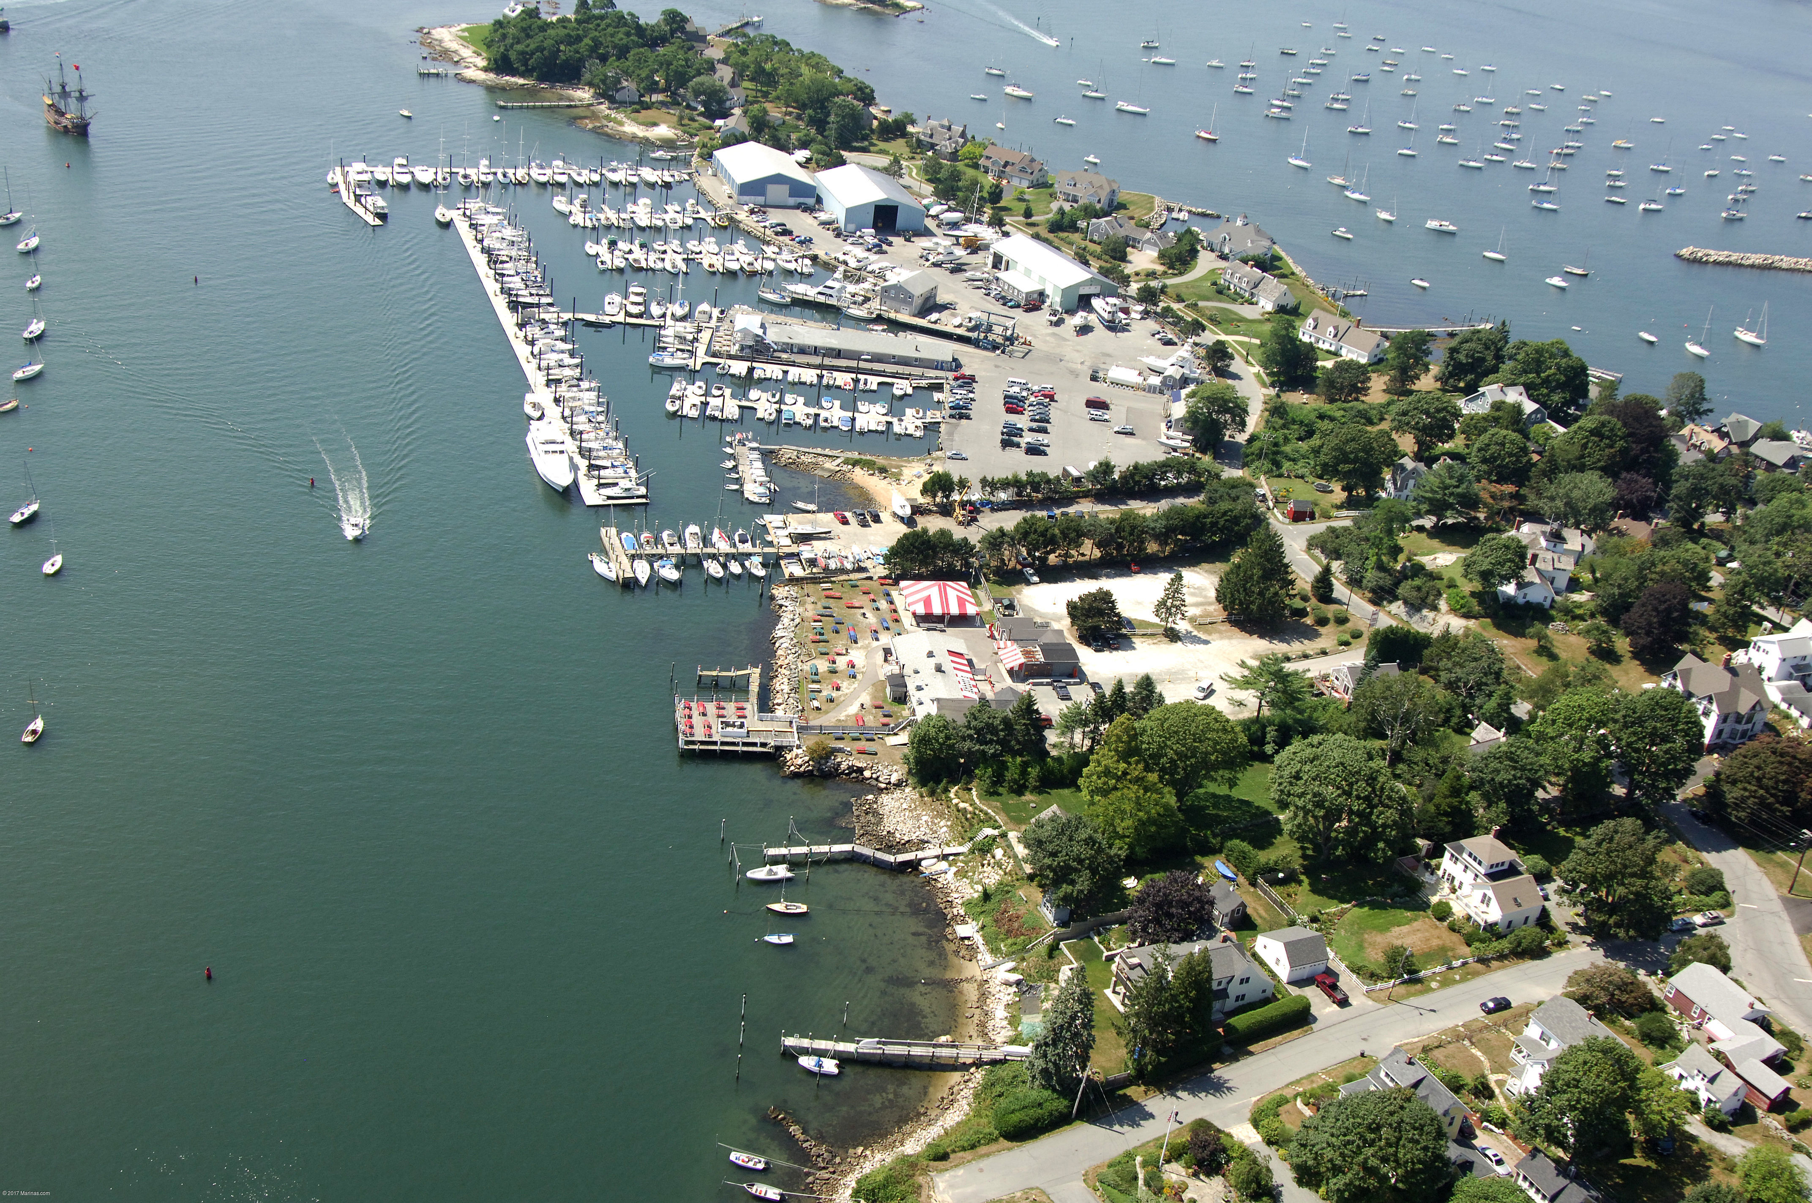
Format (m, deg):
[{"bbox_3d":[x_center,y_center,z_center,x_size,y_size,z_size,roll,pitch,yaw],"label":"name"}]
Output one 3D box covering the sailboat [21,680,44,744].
[{"bbox_3d":[-123.650,15.330,256.070,2.250,8.400,6.400,2,27,-9],"label":"sailboat"}]

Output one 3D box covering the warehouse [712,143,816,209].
[{"bbox_3d":[-45.900,-138.900,586.240,25.080,10.110,42.780,-2,27,-17],"label":"warehouse"}]

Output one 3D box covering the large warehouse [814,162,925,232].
[{"bbox_3d":[-11.330,-124.220,556.260,25.000,10.100,40.000,-2,27,-17],"label":"large warehouse"}]

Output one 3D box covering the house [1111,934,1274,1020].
[{"bbox_3d":[35.750,45.090,222.740,19.000,8.000,10.500,-8,30,-27],"label":"house"}]

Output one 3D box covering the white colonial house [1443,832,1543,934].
[{"bbox_3d":[83.780,39.140,258.740,10.100,8.600,14.100,-7,30,-26],"label":"white colonial house"}]

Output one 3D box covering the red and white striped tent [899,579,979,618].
[{"bbox_3d":[6.140,-0.590,335.990,12.400,5.600,12.400,0,27,-13],"label":"red and white striped tent"}]

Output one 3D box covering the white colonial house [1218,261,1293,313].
[{"bbox_3d":[99.770,-89.210,510.090,8.000,7.500,22.600,-9,30,-28],"label":"white colonial house"}]

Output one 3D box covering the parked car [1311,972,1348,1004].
[{"bbox_3d":[56.820,51.860,241.310,1.750,1.600,4.750,-9,31,-29],"label":"parked car"}]

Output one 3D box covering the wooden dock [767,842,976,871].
[{"bbox_3d":[-5.120,35.410,250.970,28.700,2.500,4.800,1,26,-11],"label":"wooden dock"}]

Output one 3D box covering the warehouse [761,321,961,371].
[{"bbox_3d":[-11.260,-62.880,445.210,46.470,4.100,12.300,5,26,-2],"label":"warehouse"}]

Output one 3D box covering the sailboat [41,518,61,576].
[{"bbox_3d":[-150.540,-10.150,318.790,2.600,9.700,7.400,3,27,-7],"label":"sailboat"}]

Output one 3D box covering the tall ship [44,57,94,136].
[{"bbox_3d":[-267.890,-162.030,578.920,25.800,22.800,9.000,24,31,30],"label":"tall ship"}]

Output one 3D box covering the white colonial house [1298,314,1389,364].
[{"bbox_3d":[123.400,-74.740,508.540,9.900,7.600,23.300,-17,35,-39],"label":"white colonial house"}]

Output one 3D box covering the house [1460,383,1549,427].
[{"bbox_3d":[140.160,-45.650,423.370,15.600,9.400,14.500,-9,30,-28],"label":"house"}]

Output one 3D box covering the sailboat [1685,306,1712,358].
[{"bbox_3d":[230.450,-78.190,523.010,3.000,13.600,9.000,-10,30,-29],"label":"sailboat"}]

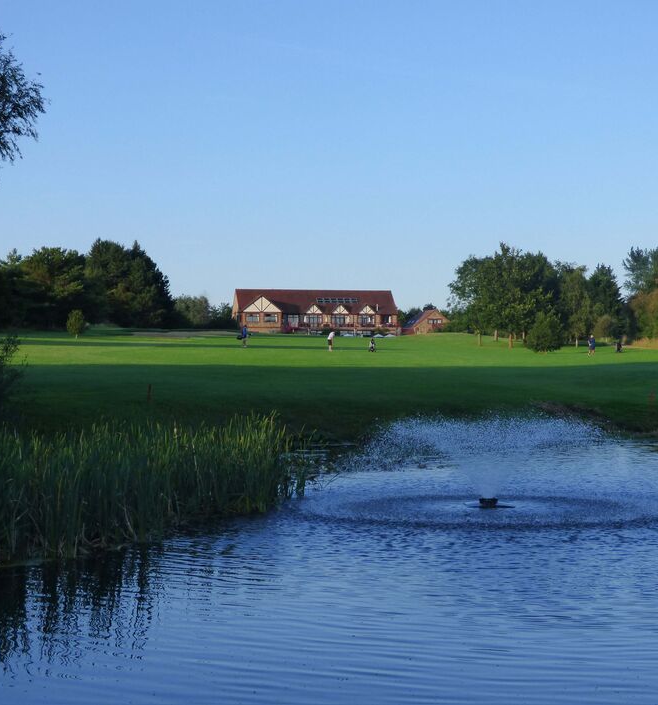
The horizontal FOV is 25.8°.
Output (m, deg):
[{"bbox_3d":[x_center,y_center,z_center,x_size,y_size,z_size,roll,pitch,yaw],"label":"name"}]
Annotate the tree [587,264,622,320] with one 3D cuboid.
[{"bbox_3d":[31.070,-5.460,162.000,4.390,8.890,4.800,0,0,0],"label":"tree"}]

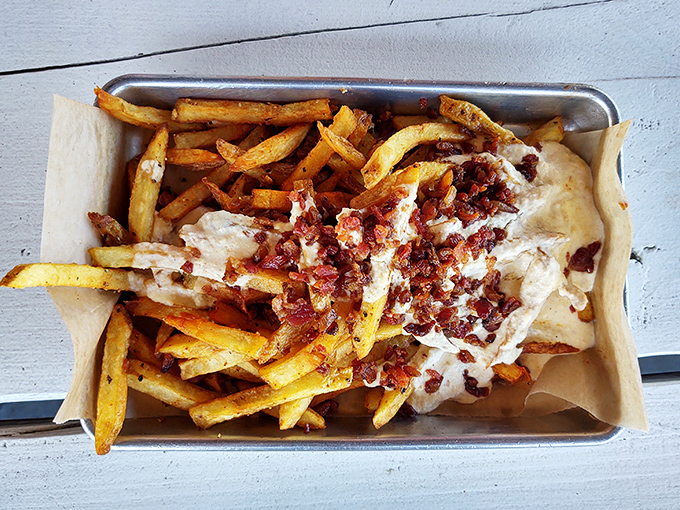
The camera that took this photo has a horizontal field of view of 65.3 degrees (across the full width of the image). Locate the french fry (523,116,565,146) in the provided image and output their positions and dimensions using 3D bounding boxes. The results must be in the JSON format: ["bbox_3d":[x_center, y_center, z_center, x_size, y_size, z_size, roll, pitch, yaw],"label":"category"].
[{"bbox_3d":[0.097,-0.057,0.259,0.026,0.010,0.011,-25,88,8],"label":"french fry"}]

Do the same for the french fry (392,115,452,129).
[{"bbox_3d":[0.044,-0.064,0.261,0.035,0.010,0.010,-1,87,-2],"label":"french fry"}]

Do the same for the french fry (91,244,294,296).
[{"bbox_3d":[-0.065,0.008,0.235,0.088,0.011,0.011,10,86,-1],"label":"french fry"}]

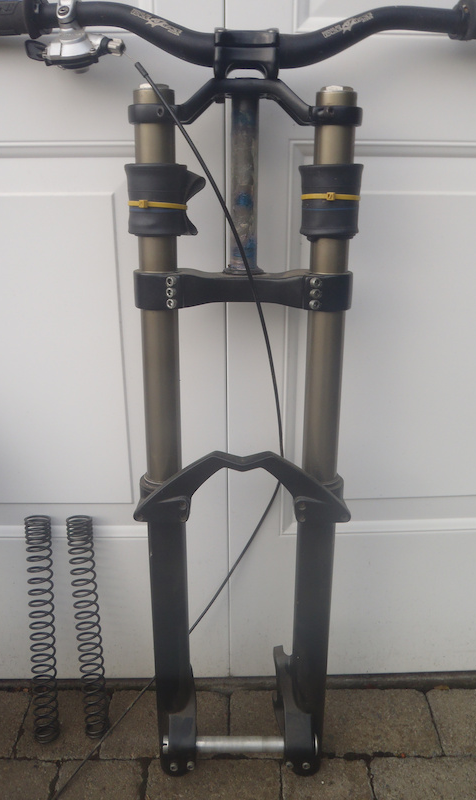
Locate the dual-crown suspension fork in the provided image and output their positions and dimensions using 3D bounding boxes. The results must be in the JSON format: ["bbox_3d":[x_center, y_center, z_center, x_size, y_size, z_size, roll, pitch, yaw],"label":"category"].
[{"bbox_3d":[0.004,0.087,0.734,0.228,0.808,0.130,0,17,0],"label":"dual-crown suspension fork"}]

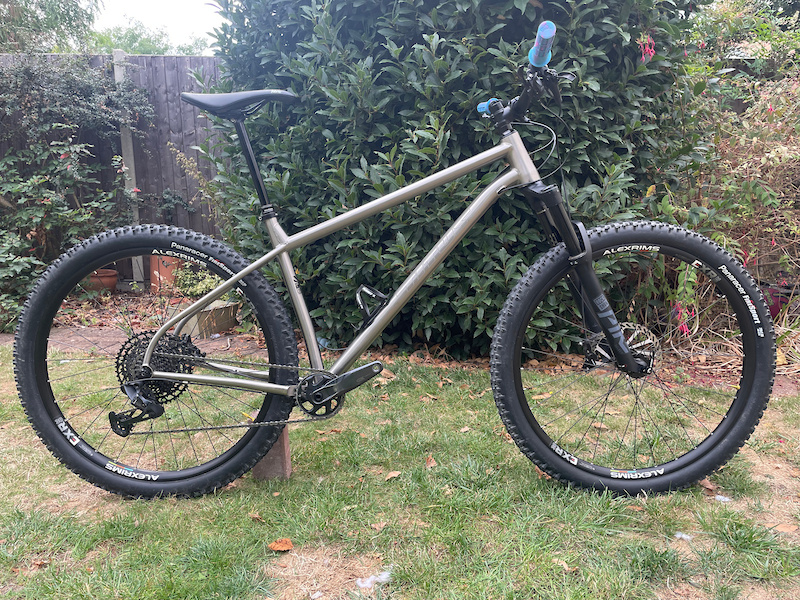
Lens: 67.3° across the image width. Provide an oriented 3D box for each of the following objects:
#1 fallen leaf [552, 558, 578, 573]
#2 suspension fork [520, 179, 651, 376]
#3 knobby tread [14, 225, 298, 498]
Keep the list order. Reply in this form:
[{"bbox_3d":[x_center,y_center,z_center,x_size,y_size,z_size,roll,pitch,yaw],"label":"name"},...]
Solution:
[{"bbox_3d":[0.361,0.580,1.315,0.057,0.015,0.036,-3,10,-15],"label":"fallen leaf"},{"bbox_3d":[0.473,-0.054,1.552,0.116,0.560,0.175,-23,7,3],"label":"suspension fork"},{"bbox_3d":[-0.637,0.178,1.585,0.742,0.742,0.061,-1,8,0],"label":"knobby tread"}]

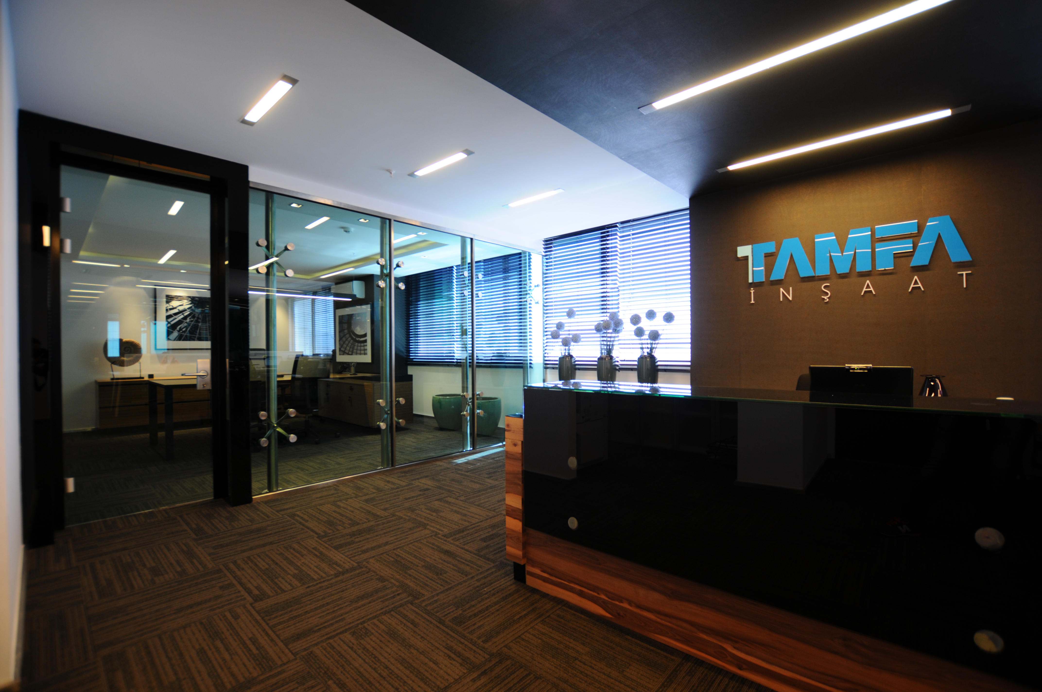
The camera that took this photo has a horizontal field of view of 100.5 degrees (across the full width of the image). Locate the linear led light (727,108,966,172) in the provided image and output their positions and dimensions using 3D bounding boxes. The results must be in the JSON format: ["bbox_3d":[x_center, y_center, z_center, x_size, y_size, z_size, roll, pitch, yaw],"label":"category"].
[{"bbox_3d":[1.973,-1.329,2.817,1.300,0.050,0.078,0,1,43],"label":"linear led light"}]

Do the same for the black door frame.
[{"bbox_3d":[-2.488,-0.081,2.906,0.320,2.455,1.115,0,1,43],"label":"black door frame"}]

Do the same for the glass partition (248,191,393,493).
[{"bbox_3d":[-1.617,-0.021,3.667,0.040,2.320,1.175,0,1,43],"label":"glass partition"}]

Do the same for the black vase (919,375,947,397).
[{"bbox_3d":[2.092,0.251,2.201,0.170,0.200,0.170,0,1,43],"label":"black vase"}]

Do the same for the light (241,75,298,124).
[{"bbox_3d":[-1.359,-1.319,2.321,0.660,0.050,0.066,0,1,43],"label":"light"}]

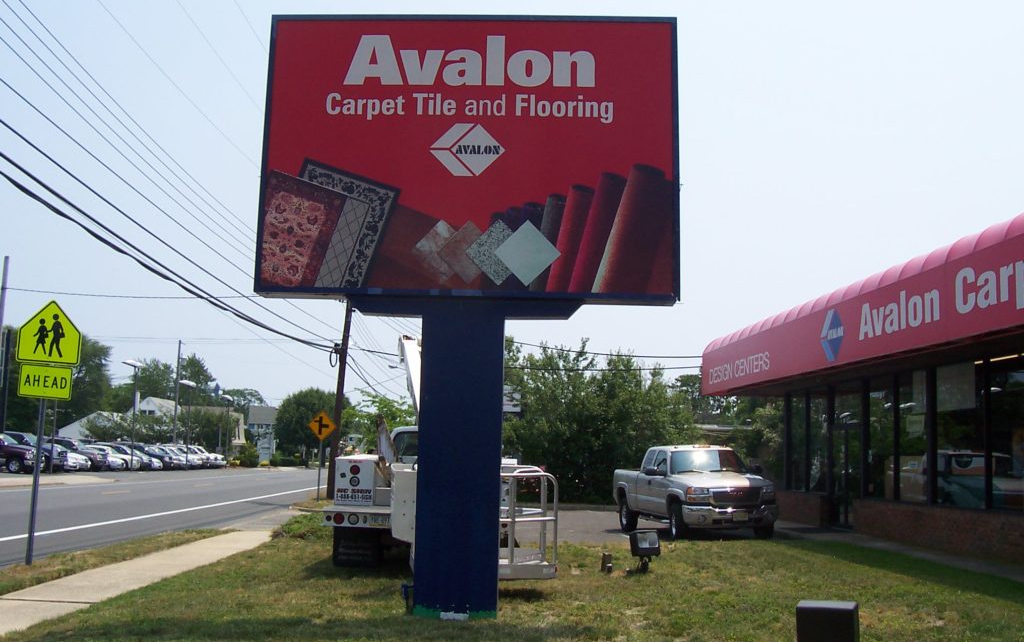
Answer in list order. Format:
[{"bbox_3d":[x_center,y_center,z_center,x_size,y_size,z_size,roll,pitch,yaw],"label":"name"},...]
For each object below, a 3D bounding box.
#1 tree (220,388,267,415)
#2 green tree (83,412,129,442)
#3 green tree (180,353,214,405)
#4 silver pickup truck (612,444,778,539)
[{"bbox_3d":[-39.251,15.423,160.000,7.800,11.300,7.800,3,-8,-14],"label":"tree"},{"bbox_3d":[-31.862,9.311,86.000,3.900,4.300,3.900,4,-8,-20],"label":"green tree"},{"bbox_3d":[-35.391,9.475,122.000,6.500,12.200,6.500,2,-7,0],"label":"green tree"},{"bbox_3d":[3.793,3.652,23.307,2.080,1.950,5.790,3,-7,-9],"label":"silver pickup truck"}]

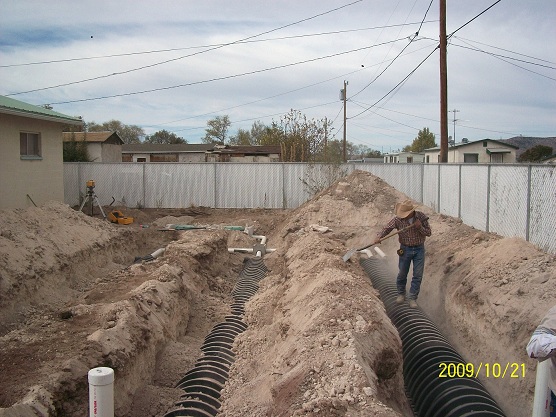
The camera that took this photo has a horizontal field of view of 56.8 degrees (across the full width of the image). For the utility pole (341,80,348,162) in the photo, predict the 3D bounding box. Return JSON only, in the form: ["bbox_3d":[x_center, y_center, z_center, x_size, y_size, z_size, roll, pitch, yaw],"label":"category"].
[{"bbox_3d":[6.430,-7.450,49.700,0.750,9.700,0.550,0,5,0],"label":"utility pole"}]

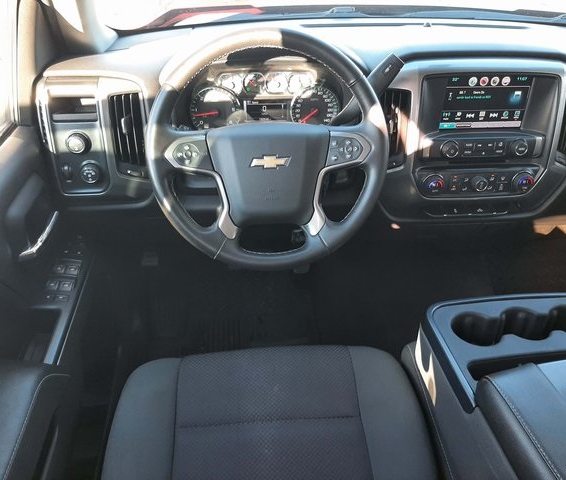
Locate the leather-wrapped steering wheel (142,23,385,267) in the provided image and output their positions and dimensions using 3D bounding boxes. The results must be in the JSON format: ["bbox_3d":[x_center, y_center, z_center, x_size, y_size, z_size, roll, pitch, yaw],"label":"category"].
[{"bbox_3d":[-0.024,-0.141,0.800,0.390,0.385,0.100,-3,20,-5],"label":"leather-wrapped steering wheel"}]

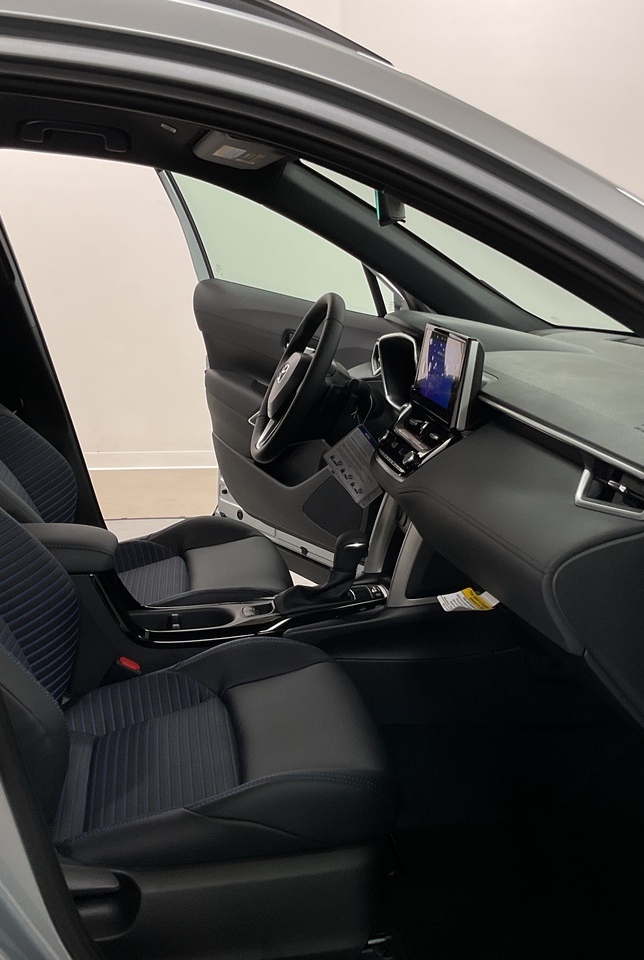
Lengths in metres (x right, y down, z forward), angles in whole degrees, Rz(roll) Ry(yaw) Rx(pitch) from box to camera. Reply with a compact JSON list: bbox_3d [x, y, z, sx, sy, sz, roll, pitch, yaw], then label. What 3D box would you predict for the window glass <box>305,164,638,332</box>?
[{"bbox_3d":[0.375,-0.396,1.807,0.860,0.120,1.380,27,8,-15],"label":"window glass"}]

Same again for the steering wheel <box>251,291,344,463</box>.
[{"bbox_3d":[-0.036,-0.198,2.160,0.100,0.370,0.370,24,8,-14],"label":"steering wheel"}]

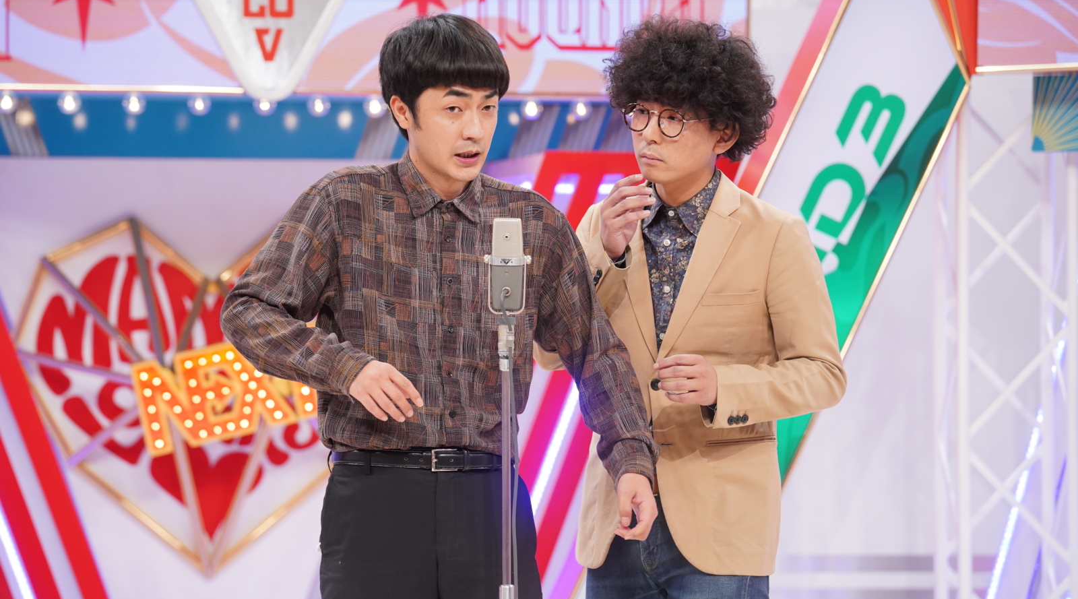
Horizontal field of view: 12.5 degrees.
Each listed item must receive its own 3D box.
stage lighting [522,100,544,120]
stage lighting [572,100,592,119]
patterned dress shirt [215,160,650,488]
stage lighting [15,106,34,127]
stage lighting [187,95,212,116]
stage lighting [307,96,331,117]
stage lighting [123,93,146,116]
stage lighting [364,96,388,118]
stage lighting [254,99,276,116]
[{"bbox_3d":[-0.015,-0.414,10.720,0.049,0.050,0.049,0,0,0],"label":"stage lighting"},{"bbox_3d":[0.093,-0.415,10.780,0.049,0.050,0.049,0,0,0],"label":"stage lighting"},{"bbox_3d":[-0.159,0.029,7.800,0.670,0.525,0.400,0,0,-7],"label":"patterned dress shirt"},{"bbox_3d":[-1.132,-0.401,10.800,0.044,0.047,0.044,0,0,0],"label":"stage lighting"},{"bbox_3d":[-0.719,-0.412,10.400,0.049,0.050,0.049,0,0,0],"label":"stage lighting"},{"bbox_3d":[-0.469,-0.411,10.460,0.049,0.050,0.049,0,0,0],"label":"stage lighting"},{"bbox_3d":[-0.857,-0.413,10.400,0.049,0.050,0.049,0,0,0],"label":"stage lighting"},{"bbox_3d":[-0.350,-0.413,10.530,0.049,0.050,0.049,0,0,0],"label":"stage lighting"},{"bbox_3d":[-0.580,-0.411,10.400,0.049,0.050,0.049,0,0,0],"label":"stage lighting"}]

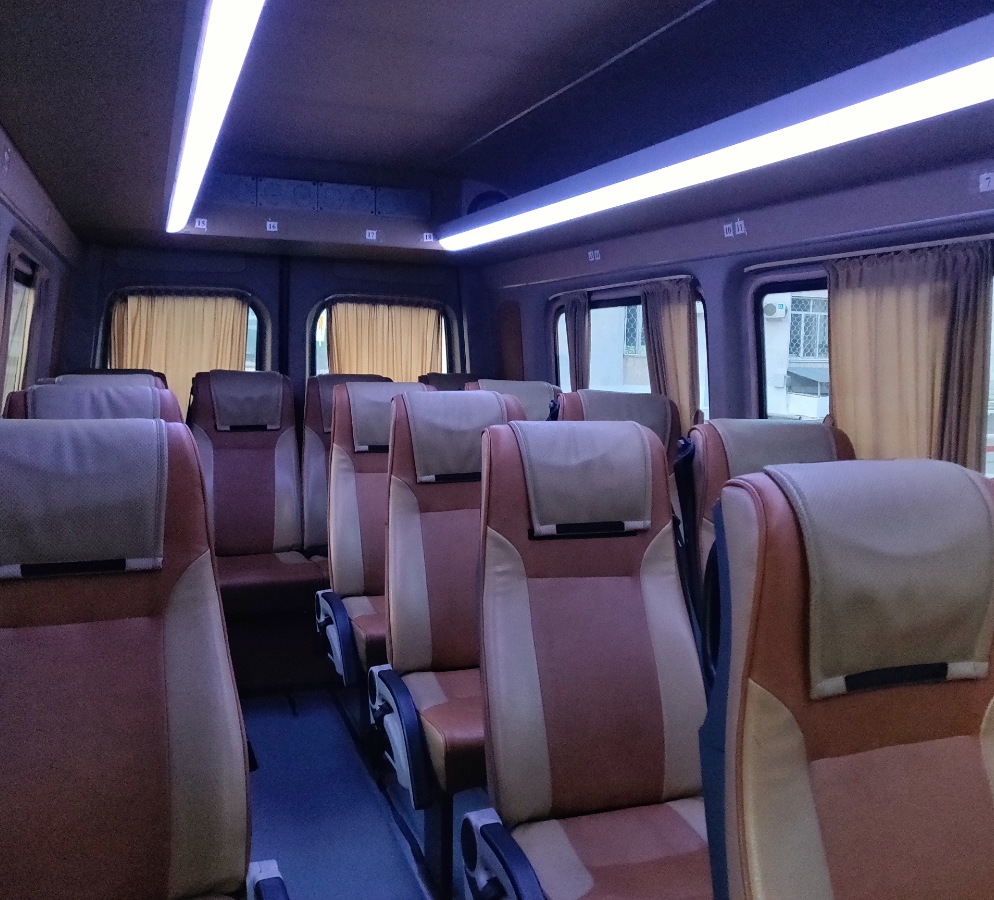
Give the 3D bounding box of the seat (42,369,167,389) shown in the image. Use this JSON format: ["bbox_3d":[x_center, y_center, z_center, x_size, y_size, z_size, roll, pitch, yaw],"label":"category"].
[{"bbox_3d":[-1.359,0.227,3.075,0.434,0.994,0.598,-1,7,-22],"label":"seat"}]

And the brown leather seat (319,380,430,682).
[{"bbox_3d":[-0.272,0.238,2.624,0.490,0.865,0.770,-2,8,-22],"label":"brown leather seat"}]

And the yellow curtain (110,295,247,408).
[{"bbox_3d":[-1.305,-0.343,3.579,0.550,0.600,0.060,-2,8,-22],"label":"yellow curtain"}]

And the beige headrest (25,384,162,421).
[{"bbox_3d":[-0.988,-0.027,2.145,0.294,0.253,0.150,-2,8,-22],"label":"beige headrest"}]

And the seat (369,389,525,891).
[{"bbox_3d":[-0.039,0.414,2.131,0.482,1.081,0.618,-1,7,-22],"label":"seat"}]

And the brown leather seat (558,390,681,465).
[{"bbox_3d":[0.443,0.311,2.125,0.460,0.870,0.740,-2,8,-22],"label":"brown leather seat"}]

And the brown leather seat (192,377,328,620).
[{"bbox_3d":[-0.936,0.198,3.283,0.434,0.965,0.618,-1,7,-22],"label":"brown leather seat"}]

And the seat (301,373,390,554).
[{"bbox_3d":[-0.518,0.203,3.414,0.434,0.984,0.608,-1,7,-22],"label":"seat"}]

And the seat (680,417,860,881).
[{"bbox_3d":[0.685,0.487,1.661,0.444,1.071,0.647,-1,7,-22],"label":"seat"}]

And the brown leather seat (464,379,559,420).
[{"bbox_3d":[0.154,0.304,2.985,0.444,1.052,0.627,-1,7,-22],"label":"brown leather seat"}]

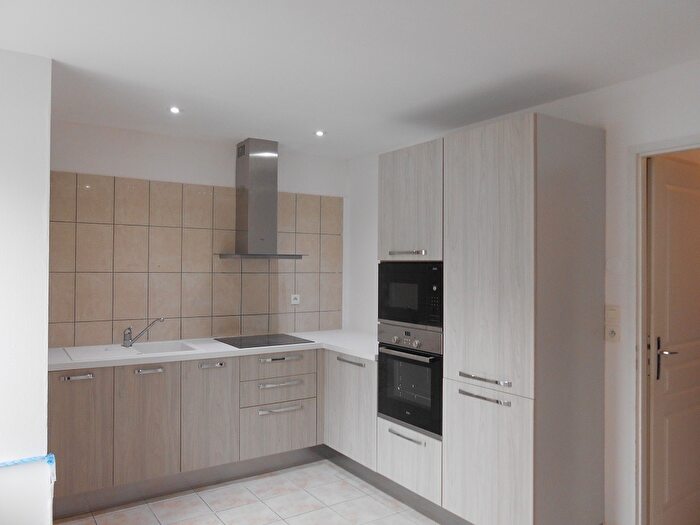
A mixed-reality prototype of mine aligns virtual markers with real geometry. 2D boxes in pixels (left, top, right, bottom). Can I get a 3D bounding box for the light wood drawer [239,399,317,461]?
[{"bbox_3d":[-0.627,1.183,3.955,0.604,0.352,0.500,1,-1,-34],"label":"light wood drawer"}]

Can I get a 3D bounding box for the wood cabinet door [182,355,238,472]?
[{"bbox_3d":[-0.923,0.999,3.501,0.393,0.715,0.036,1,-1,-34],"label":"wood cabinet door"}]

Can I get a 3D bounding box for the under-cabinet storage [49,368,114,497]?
[{"bbox_3d":[-1.736,0.986,3.276,0.400,0.715,0.570,1,-1,-34],"label":"under-cabinet storage"}]

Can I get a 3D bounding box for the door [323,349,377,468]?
[{"bbox_3d":[0.004,1.002,3.669,0.040,0.715,0.637,1,-1,-34],"label":"door"}]

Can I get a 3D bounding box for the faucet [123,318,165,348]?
[{"bbox_3d":[-1.441,0.490,3.665,0.275,0.195,0.055,0,-1,-2],"label":"faucet"}]

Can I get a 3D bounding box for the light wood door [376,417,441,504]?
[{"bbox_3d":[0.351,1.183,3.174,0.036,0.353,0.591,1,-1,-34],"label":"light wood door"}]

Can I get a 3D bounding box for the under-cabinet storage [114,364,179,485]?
[{"bbox_3d":[-1.402,0.991,3.497,0.401,0.715,0.570,1,-1,-34],"label":"under-cabinet storage"}]

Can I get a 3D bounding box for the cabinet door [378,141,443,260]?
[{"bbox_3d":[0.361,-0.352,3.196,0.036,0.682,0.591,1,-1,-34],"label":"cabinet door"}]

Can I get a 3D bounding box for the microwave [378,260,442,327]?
[{"bbox_3d":[0.505,0.183,3.267,0.390,0.368,0.600,1,-1,-34],"label":"microwave"}]

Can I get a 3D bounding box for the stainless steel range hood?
[{"bbox_3d":[-0.686,-0.491,4.120,0.600,0.915,0.470,1,-1,-34],"label":"stainless steel range hood"}]

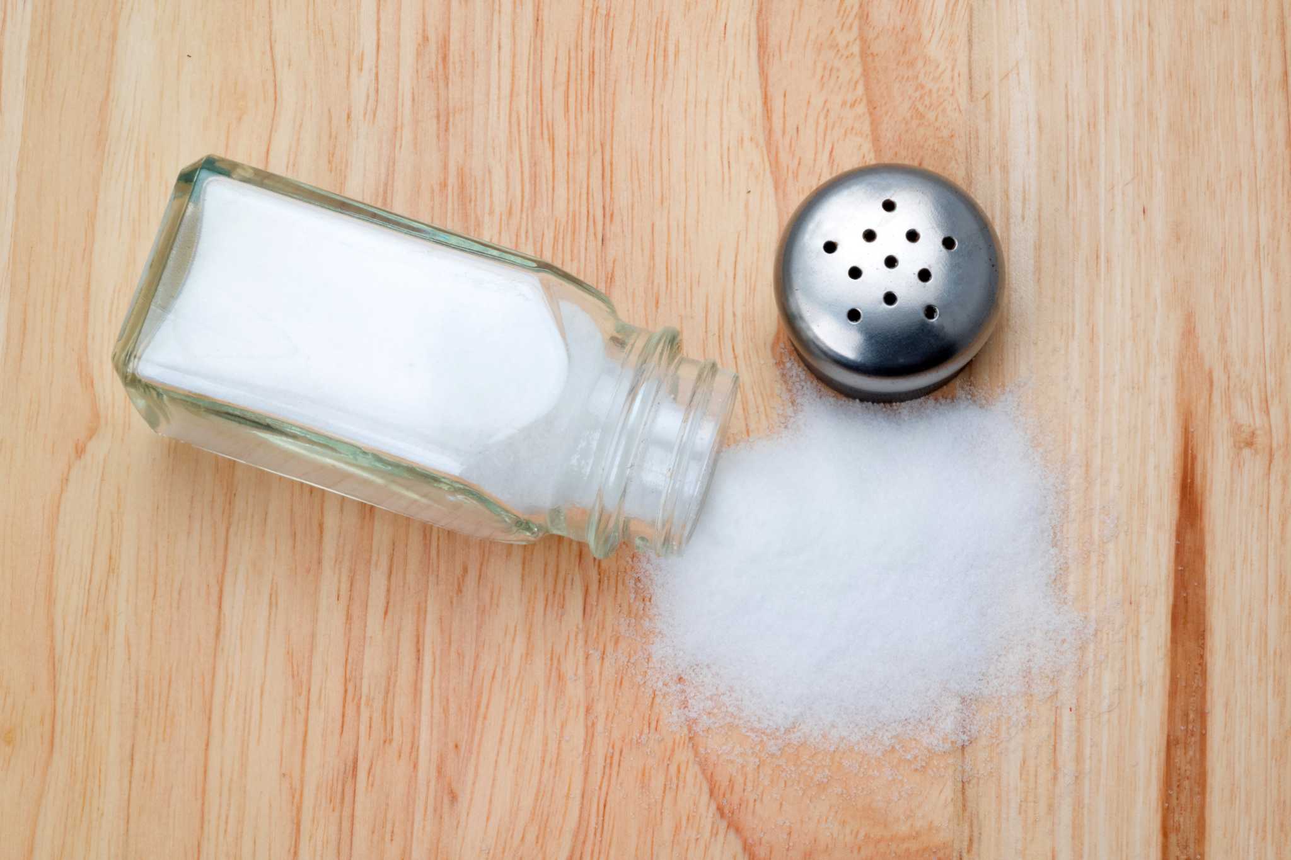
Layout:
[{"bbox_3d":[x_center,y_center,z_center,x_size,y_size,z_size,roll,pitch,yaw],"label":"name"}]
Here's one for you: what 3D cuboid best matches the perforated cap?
[{"bbox_3d":[0.040,-0.024,0.577,0.037,0.021,0.037,-1,76,3],"label":"perforated cap"}]

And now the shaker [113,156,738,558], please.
[{"bbox_3d":[-0.035,-0.009,0.567,0.092,0.040,0.040,18,78,7],"label":"shaker"}]

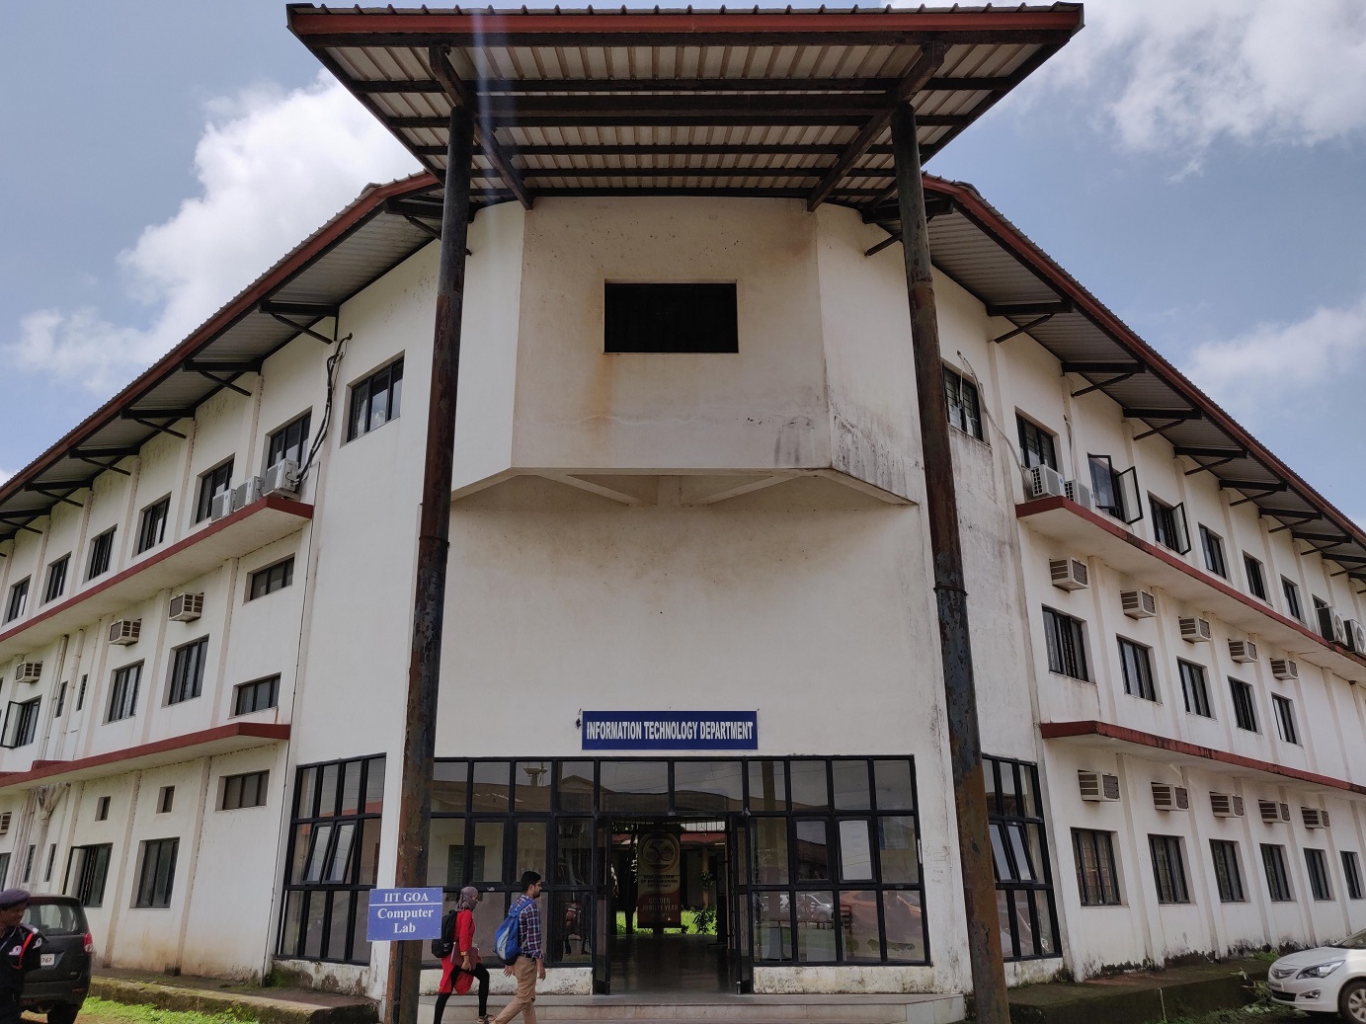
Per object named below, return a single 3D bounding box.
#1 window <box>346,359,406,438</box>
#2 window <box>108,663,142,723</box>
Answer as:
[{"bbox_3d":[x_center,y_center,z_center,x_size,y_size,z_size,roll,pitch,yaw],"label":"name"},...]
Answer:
[{"bbox_3d":[-5.300,-1.893,17.073,1.871,1.245,0.150,-18,-27,39],"label":"window"},{"bbox_3d":[-12.350,4.044,21.976,1.878,1.261,0.160,-18,-27,38],"label":"window"}]

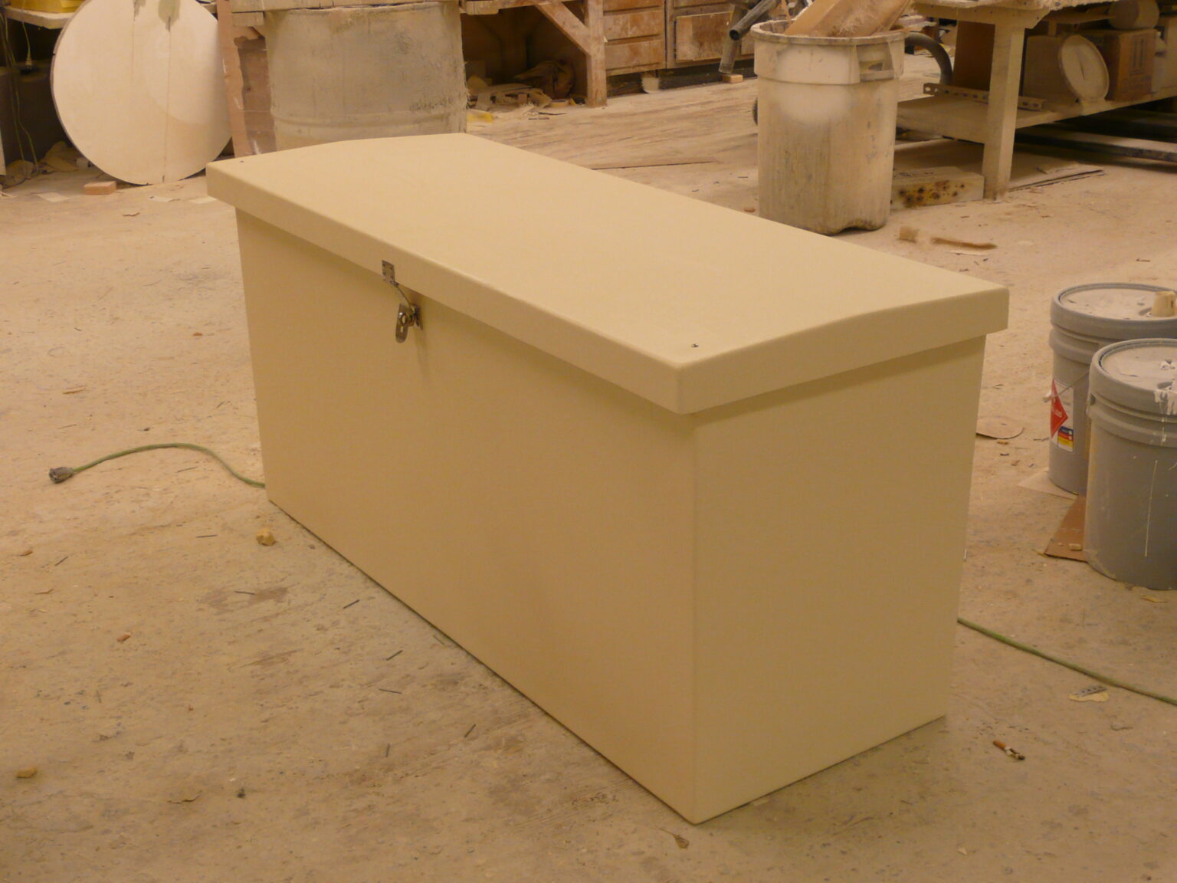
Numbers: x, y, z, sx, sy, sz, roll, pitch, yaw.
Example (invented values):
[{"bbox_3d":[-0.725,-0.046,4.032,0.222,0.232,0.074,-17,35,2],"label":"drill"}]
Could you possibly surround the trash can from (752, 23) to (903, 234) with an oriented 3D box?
[{"bbox_3d":[0.846,-1.126,5.830,0.530,0.682,0.530,-1,22,0],"label":"trash can"}]

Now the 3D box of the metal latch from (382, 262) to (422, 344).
[{"bbox_3d":[-0.313,-0.234,2.746,0.050,0.142,0.050,-15,26,-32],"label":"metal latch"}]

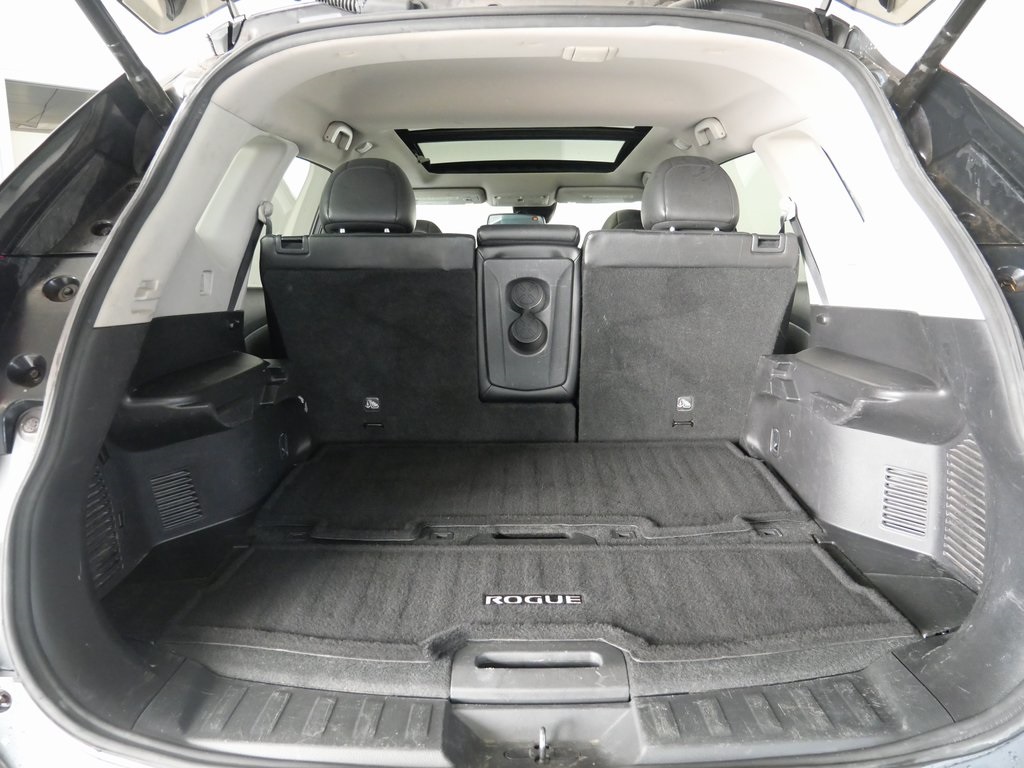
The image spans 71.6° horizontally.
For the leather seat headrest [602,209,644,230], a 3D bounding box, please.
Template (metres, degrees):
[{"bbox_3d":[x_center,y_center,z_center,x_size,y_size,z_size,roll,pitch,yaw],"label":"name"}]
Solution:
[{"bbox_3d":[0.412,-0.490,2.410,0.260,0.200,0.120,0,17,0],"label":"leather seat headrest"}]

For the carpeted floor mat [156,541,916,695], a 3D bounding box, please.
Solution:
[{"bbox_3d":[0.036,0.330,1.050,1.000,0.050,0.350,0,13,0],"label":"carpeted floor mat"}]

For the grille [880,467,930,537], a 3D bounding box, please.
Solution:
[{"bbox_3d":[0.659,0.199,1.186,0.015,0.110,0.073,-12,17,-43],"label":"grille"}]

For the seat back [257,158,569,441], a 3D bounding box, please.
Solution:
[{"bbox_3d":[-0.210,-0.178,1.730,0.710,0.690,0.190,0,18,0],"label":"seat back"}]

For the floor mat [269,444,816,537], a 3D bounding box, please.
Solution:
[{"bbox_3d":[0.036,0.215,1.495,1.000,0.035,0.520,0,13,0],"label":"floor mat"}]

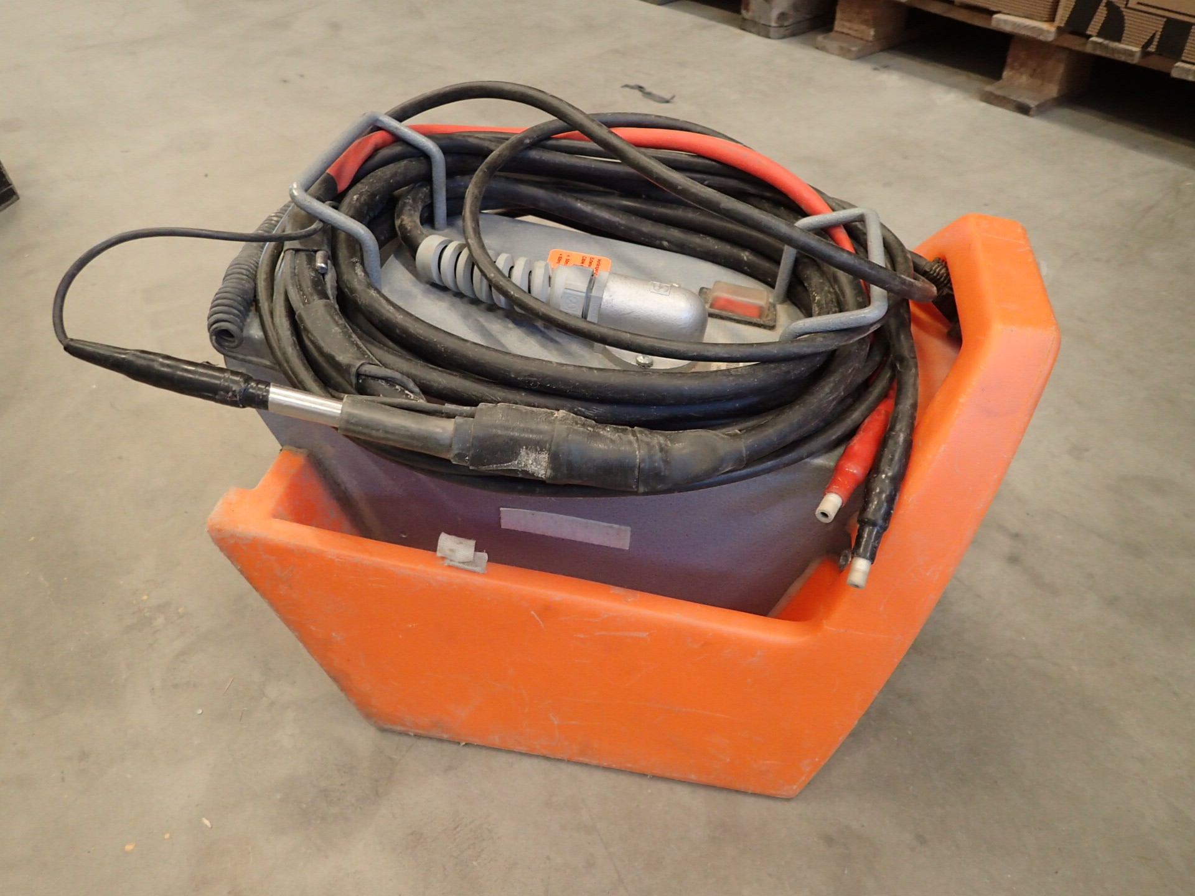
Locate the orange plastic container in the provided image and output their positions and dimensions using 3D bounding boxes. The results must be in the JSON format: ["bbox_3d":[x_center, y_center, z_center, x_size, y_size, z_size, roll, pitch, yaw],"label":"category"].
[{"bbox_3d":[0.020,0.001,0.614,0.441,0.350,0.316,8,42,7],"label":"orange plastic container"}]

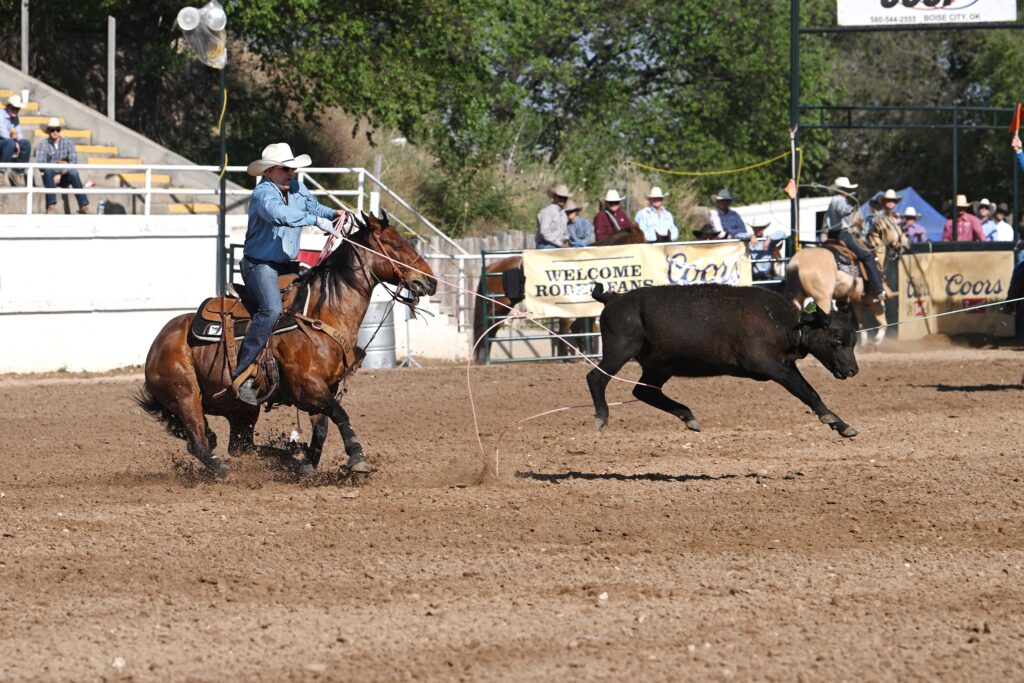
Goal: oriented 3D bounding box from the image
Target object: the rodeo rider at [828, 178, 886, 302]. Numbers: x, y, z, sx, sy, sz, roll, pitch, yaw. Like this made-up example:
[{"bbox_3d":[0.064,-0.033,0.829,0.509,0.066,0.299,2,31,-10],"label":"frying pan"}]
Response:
[{"bbox_3d":[4.967,-1.484,66.020,0.800,1.760,0.650,-1,2,-35],"label":"rodeo rider"}]

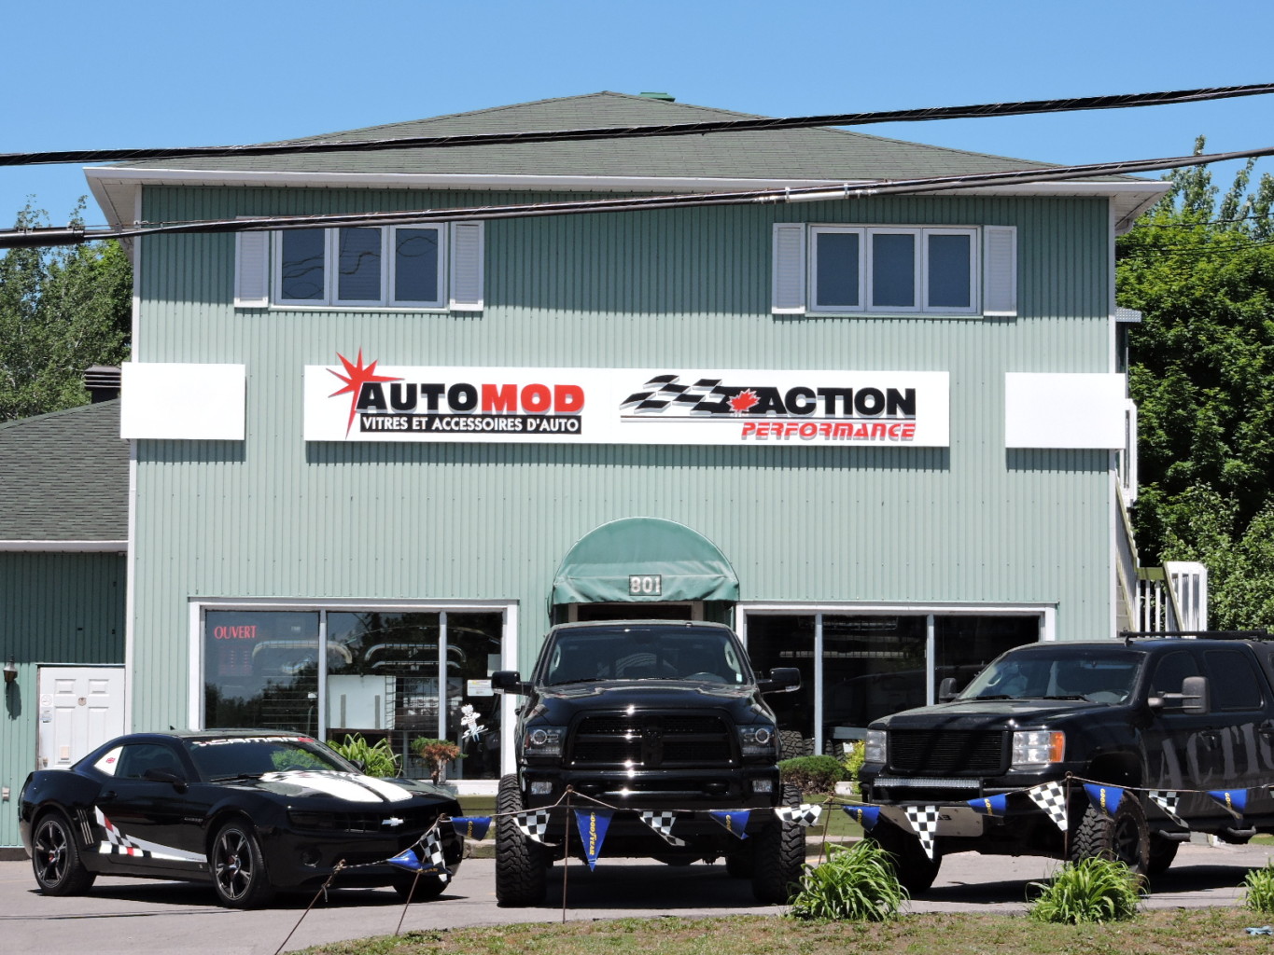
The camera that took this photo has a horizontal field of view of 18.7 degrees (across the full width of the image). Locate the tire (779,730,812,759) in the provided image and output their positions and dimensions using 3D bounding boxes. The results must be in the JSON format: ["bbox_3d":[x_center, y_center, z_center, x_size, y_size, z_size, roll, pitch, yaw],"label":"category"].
[{"bbox_3d":[1.518,2.971,38.900,0.320,0.860,0.860,0,-4,0],"label":"tire"}]

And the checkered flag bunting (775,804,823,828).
[{"bbox_3d":[1.167,2.435,27.800,0.340,0.180,0.200,0,-4,0],"label":"checkered flag bunting"}]

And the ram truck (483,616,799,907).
[{"bbox_3d":[0.062,2.261,31.519,2.420,2.200,6.000,0,-3,-1],"label":"ram truck"}]

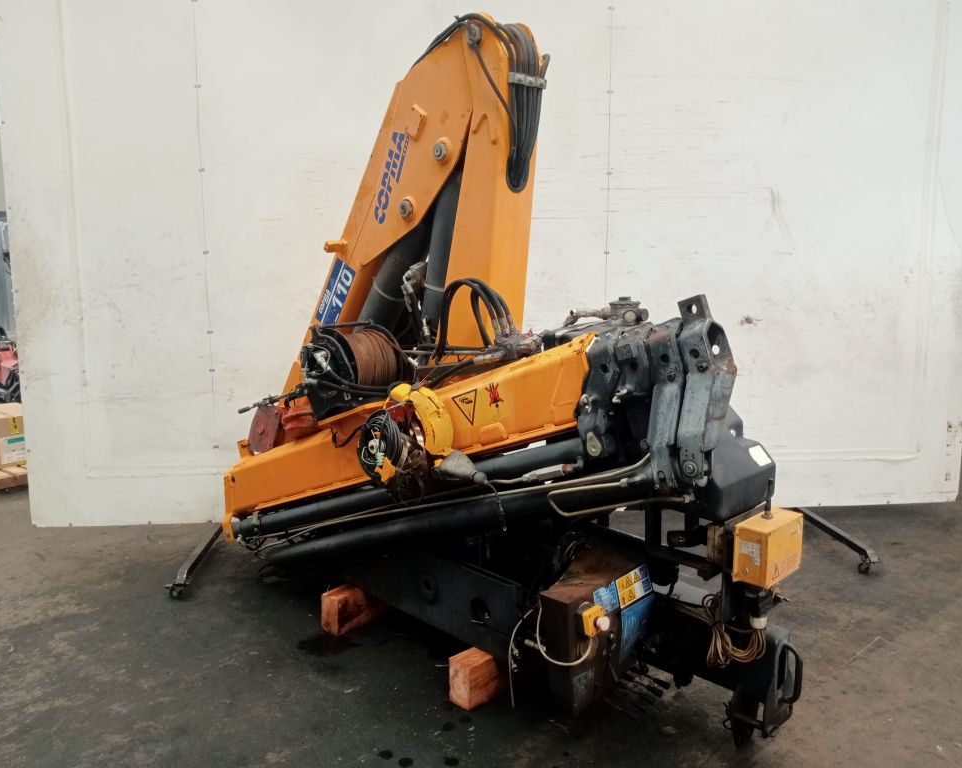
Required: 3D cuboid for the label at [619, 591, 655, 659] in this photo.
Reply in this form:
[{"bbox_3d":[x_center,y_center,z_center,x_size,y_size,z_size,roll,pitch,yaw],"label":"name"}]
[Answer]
[{"bbox_3d":[0.508,0.783,2.672,0.005,0.161,0.206,7,10,41],"label":"label"}]

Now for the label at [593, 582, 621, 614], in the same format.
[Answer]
[{"bbox_3d":[0.387,0.664,2.544,0.005,0.083,0.115,-15,-4,42],"label":"label"}]

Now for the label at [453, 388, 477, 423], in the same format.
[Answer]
[{"bbox_3d":[-0.034,0.076,2.463,0.107,0.099,0.005,-20,-8,42],"label":"label"}]

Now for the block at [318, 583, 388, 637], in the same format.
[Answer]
[{"bbox_3d":[-0.498,0.902,3.392,0.096,0.144,0.314,6,10,41],"label":"block"}]

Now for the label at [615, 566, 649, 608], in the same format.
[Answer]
[{"bbox_3d":[0.493,0.650,2.661,0.005,0.090,0.191,-15,-4,42],"label":"label"}]

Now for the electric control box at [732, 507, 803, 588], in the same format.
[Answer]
[{"bbox_3d":[0.841,0.476,2.410,0.098,0.160,0.249,6,10,41],"label":"electric control box"}]

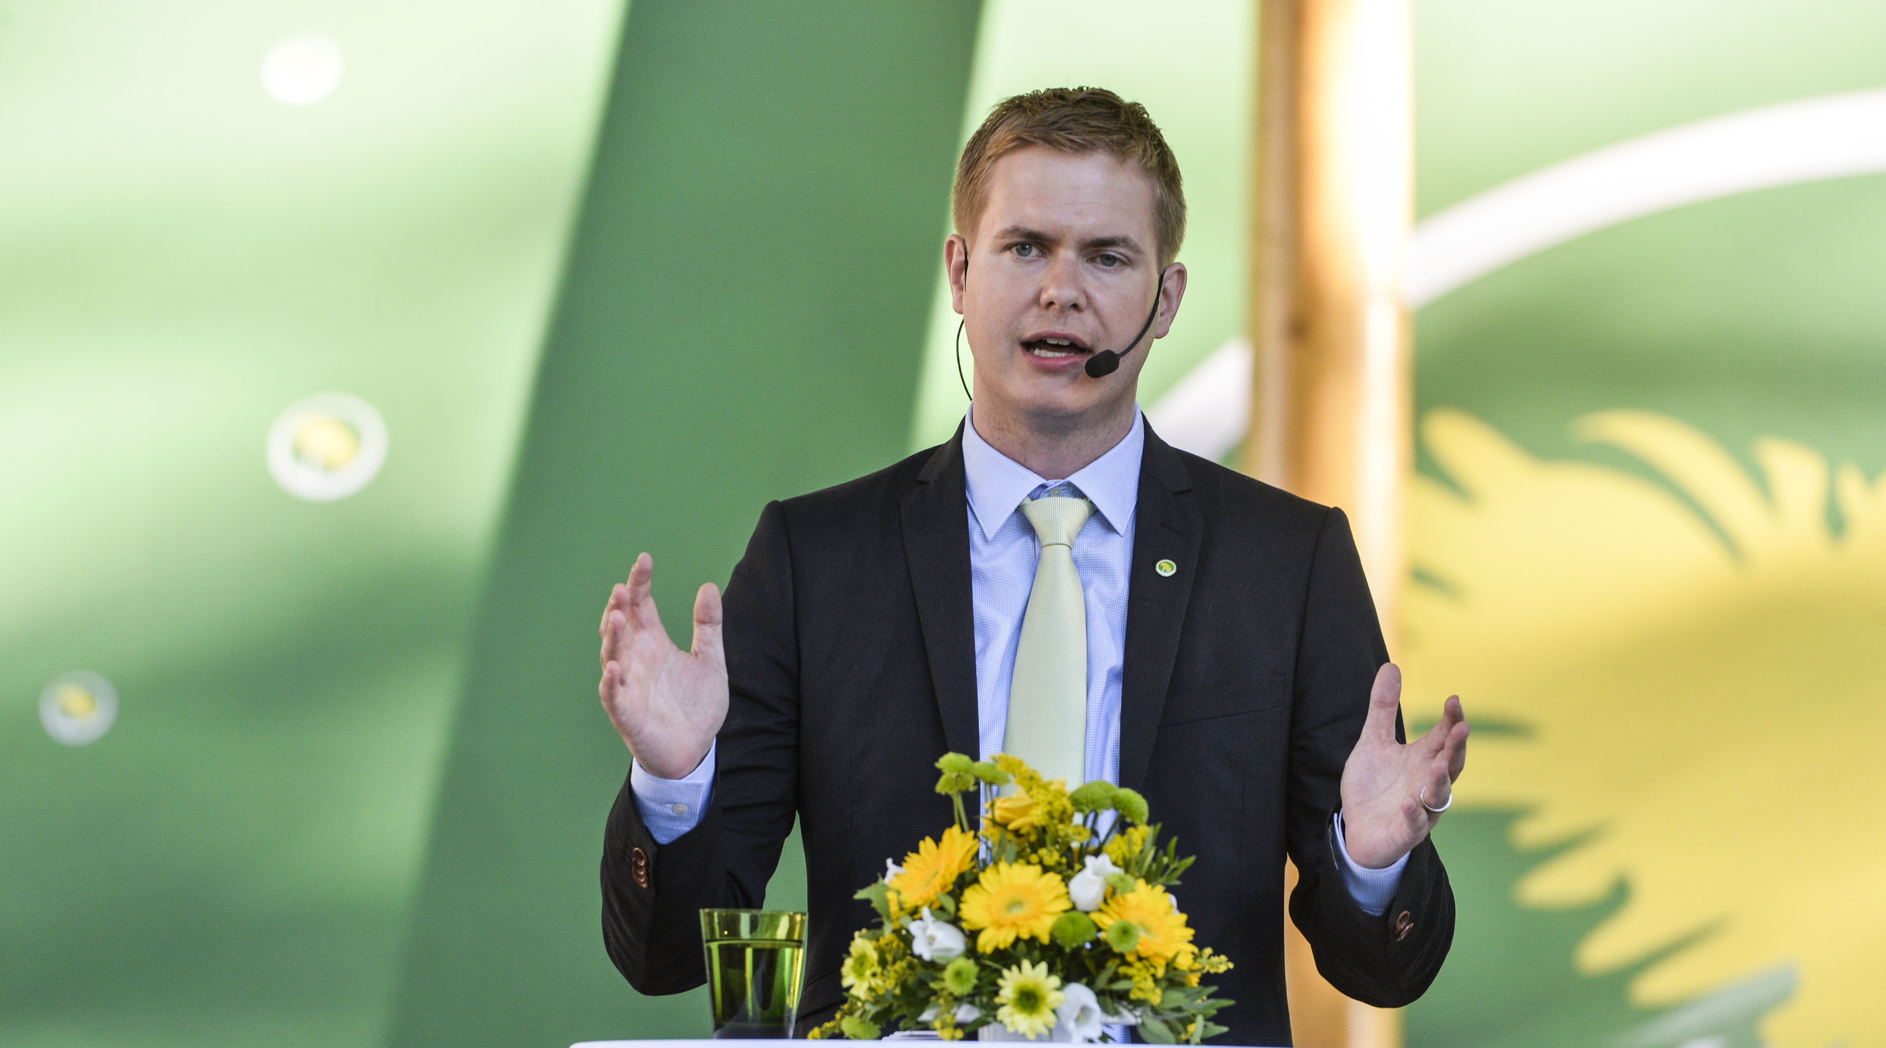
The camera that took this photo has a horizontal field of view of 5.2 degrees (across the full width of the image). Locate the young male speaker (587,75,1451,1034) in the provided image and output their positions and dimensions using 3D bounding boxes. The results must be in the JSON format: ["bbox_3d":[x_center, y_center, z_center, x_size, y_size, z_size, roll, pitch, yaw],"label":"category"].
[{"bbox_3d":[0.062,0.569,15.930,0.680,1.820,0.500,1,-2,3],"label":"young male speaker"}]

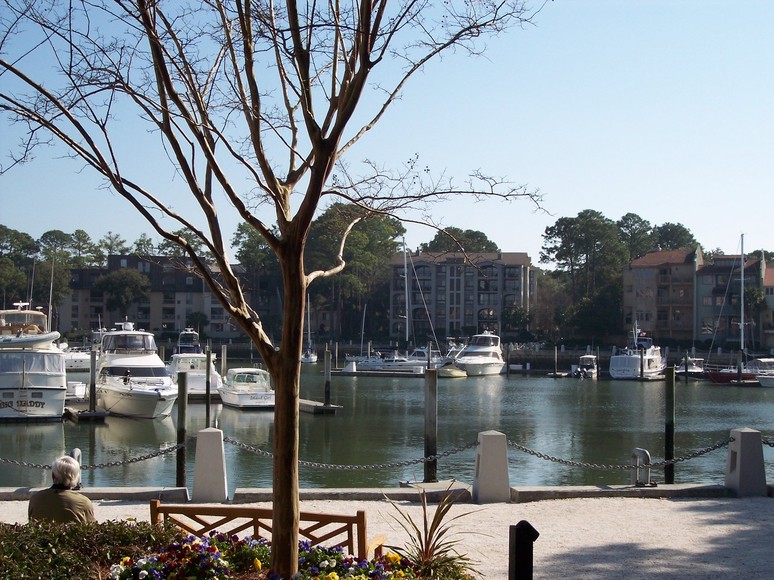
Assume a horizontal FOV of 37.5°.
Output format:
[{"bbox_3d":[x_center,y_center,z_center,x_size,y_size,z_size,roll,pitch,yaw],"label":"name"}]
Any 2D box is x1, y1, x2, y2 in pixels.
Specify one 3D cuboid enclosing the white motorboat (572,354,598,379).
[{"bbox_3d":[23.112,8.802,131.702,2.400,2.750,7.000,0,-2,20],"label":"white motorboat"}]

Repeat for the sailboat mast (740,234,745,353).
[{"bbox_3d":[39.058,0.879,125.213,0.200,13.950,0.220,-1,-3,28],"label":"sailboat mast"}]

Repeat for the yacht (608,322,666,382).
[{"bbox_3d":[30.299,7.084,135.706,4.000,6.700,12.800,-1,-3,29],"label":"yacht"}]

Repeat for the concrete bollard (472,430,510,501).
[{"bbox_3d":[1.297,2.199,14.145,0.400,0.890,0.400,1,-2,-8],"label":"concrete bollard"}]

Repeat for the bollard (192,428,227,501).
[{"bbox_3d":[-2.146,2.128,13.861,0.400,0.890,0.400,1,-2,-4],"label":"bollard"}]

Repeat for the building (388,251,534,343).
[{"bbox_3d":[15.216,1.891,230.819,26.500,18.400,16.000,0,-2,12],"label":"building"}]

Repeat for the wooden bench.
[{"bbox_3d":[-0.810,1.904,7.865,1.520,0.900,0.620,0,-2,14],"label":"wooden bench"}]

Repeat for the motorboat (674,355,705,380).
[{"bbox_3d":[34.977,8.824,130.366,2.600,2.900,7.300,-1,-3,27],"label":"motorboat"}]

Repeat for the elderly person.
[{"bbox_3d":[-2.118,1.708,7.556,0.470,1.240,0.700,1,-2,-4],"label":"elderly person"}]

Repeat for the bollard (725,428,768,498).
[{"bbox_3d":[4.678,2.248,14.854,0.400,0.890,0.400,1,-2,-12],"label":"bollard"}]

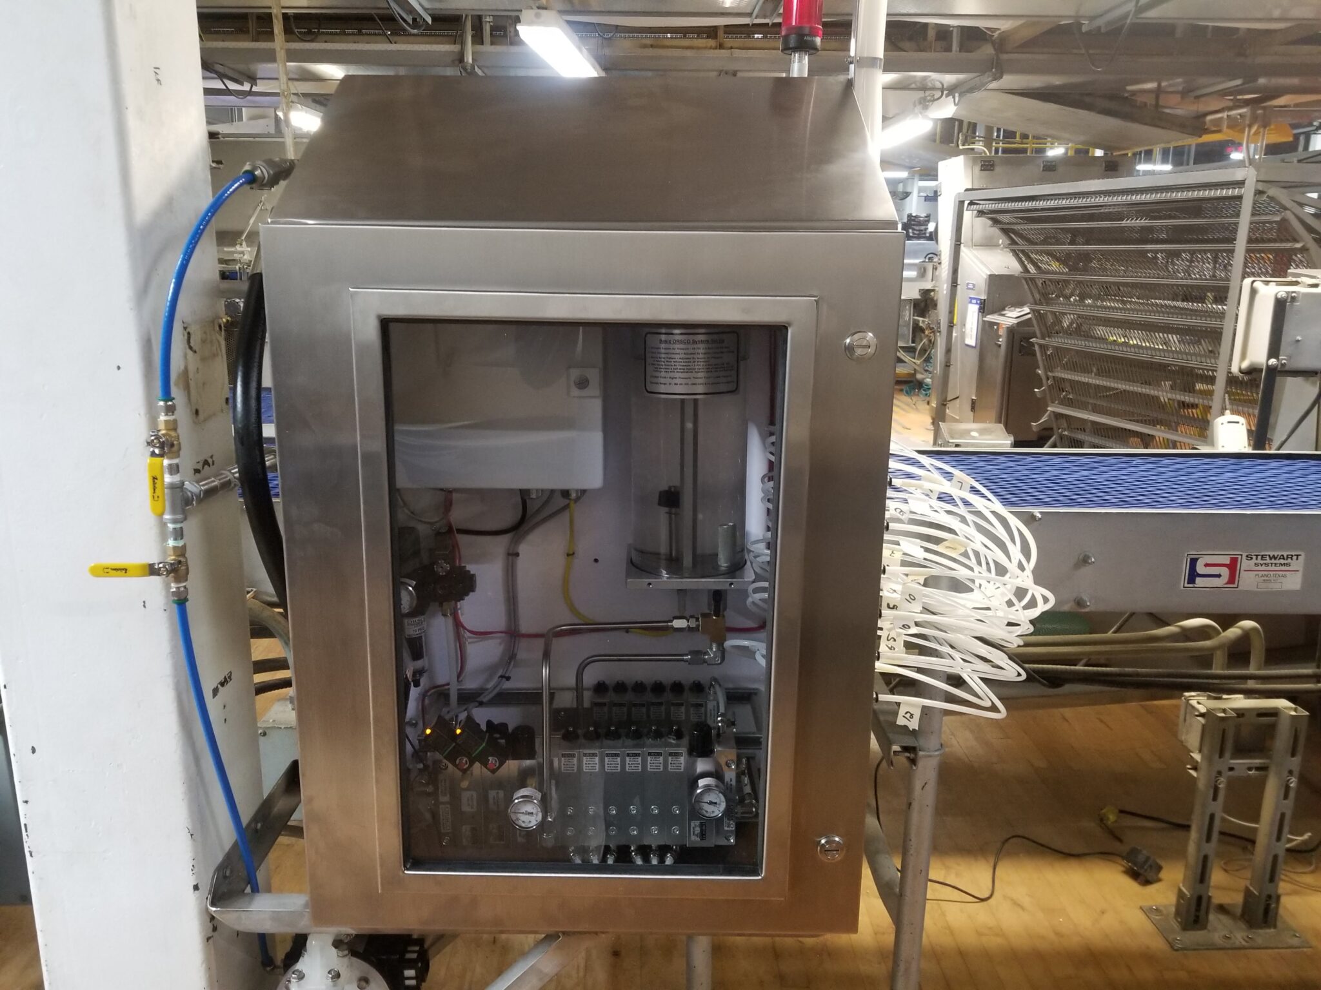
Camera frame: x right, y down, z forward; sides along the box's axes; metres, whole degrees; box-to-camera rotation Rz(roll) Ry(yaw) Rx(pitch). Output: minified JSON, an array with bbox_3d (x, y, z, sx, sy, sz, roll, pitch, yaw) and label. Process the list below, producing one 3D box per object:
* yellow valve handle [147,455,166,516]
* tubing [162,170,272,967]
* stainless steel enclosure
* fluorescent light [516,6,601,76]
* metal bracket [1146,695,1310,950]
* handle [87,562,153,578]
[{"bbox_3d":[-0.506,-0.009,0.997,0.015,0.061,0.009,1,12,0],"label":"yellow valve handle"},{"bbox_3d":[-0.468,0.123,1.112,0.073,0.945,0.140,1,12,0],"label":"tubing"},{"bbox_3d":[-0.078,-0.007,1.145,0.610,0.946,0.300,1,12,0],"label":"stainless steel enclosure"},{"bbox_3d":[-0.379,-1.828,4.181,0.155,0.115,1.250,2,12,5],"label":"fluorescent light"},{"bbox_3d":[1.285,0.727,2.209,0.315,0.530,0.185,1,12,0],"label":"metal bracket"},{"bbox_3d":[-0.553,0.077,1.016,0.062,0.015,0.009,1,12,0],"label":"handle"}]

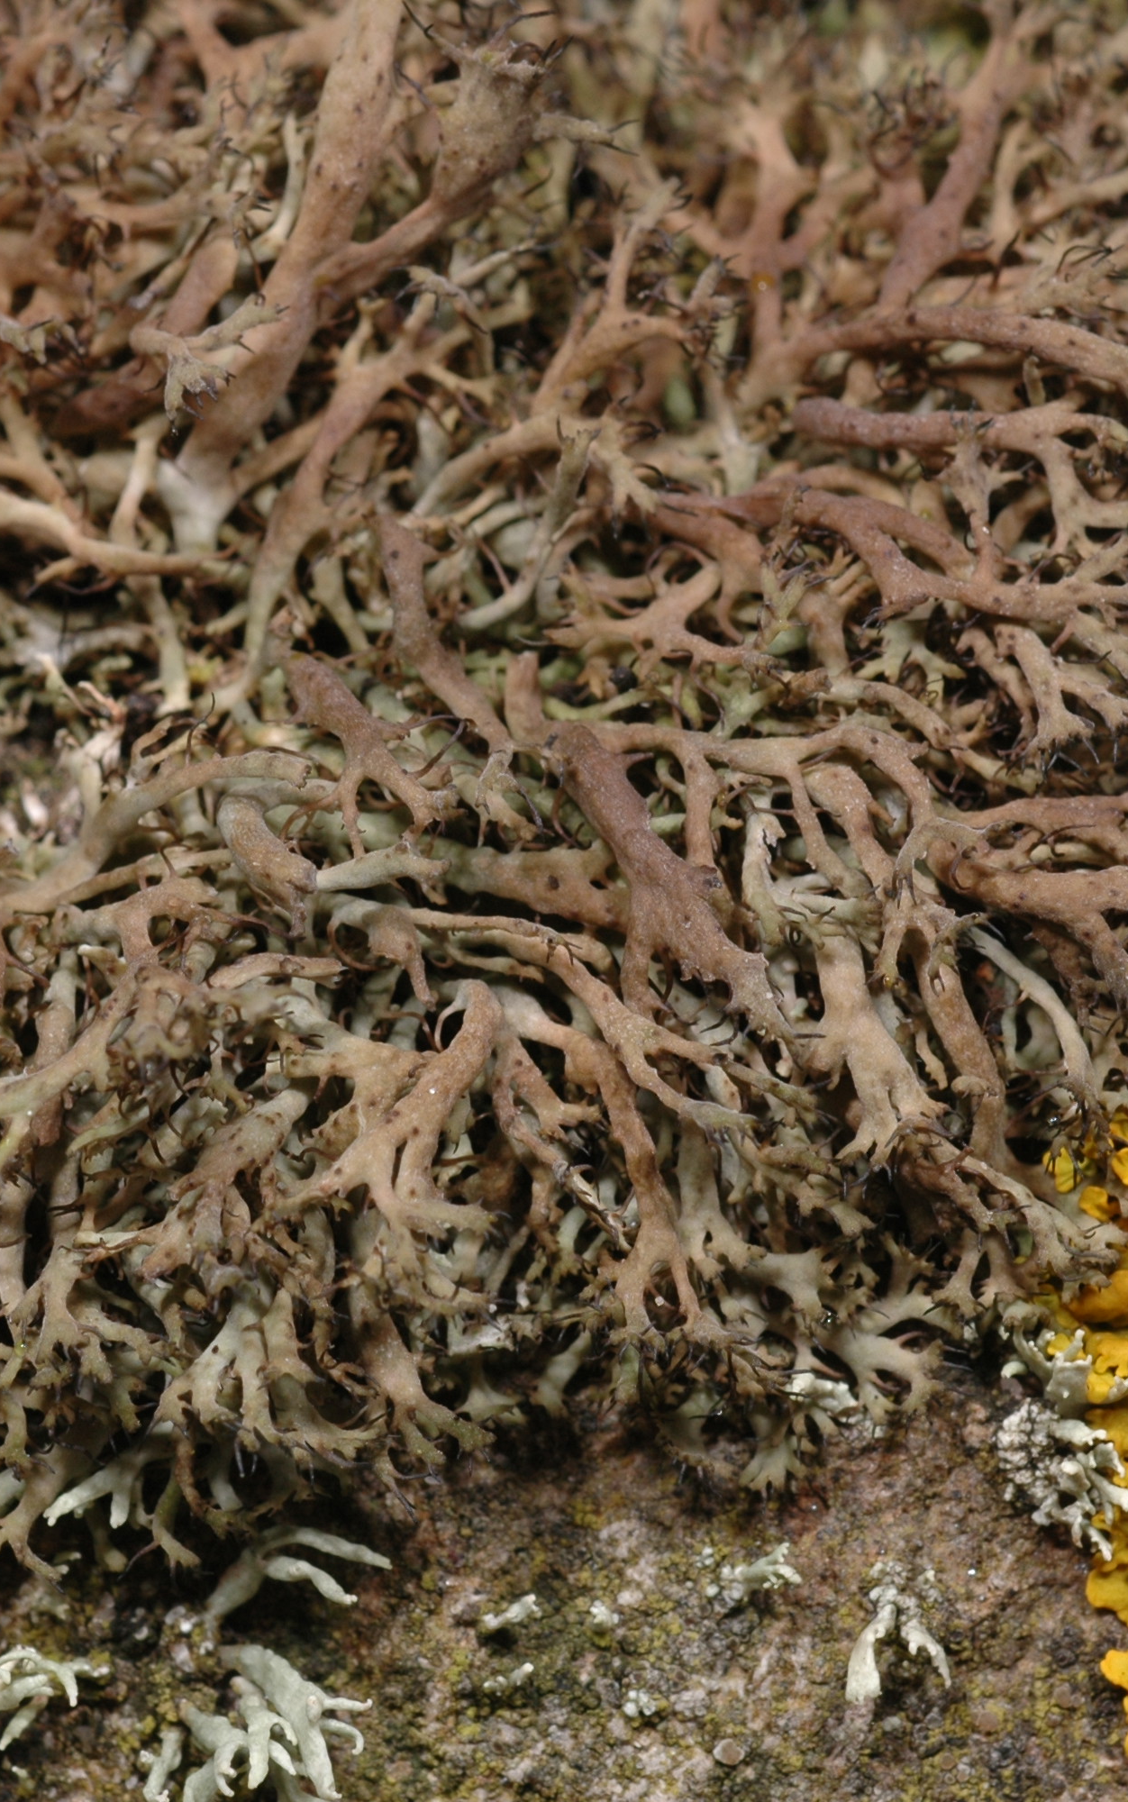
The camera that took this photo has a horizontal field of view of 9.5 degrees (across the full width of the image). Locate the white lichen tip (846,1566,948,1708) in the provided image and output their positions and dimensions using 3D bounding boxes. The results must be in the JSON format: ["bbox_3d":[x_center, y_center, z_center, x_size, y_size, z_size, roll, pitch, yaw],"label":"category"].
[{"bbox_3d":[0.012,0.026,0.240,0.004,0.004,0.003,0,40,0],"label":"white lichen tip"}]

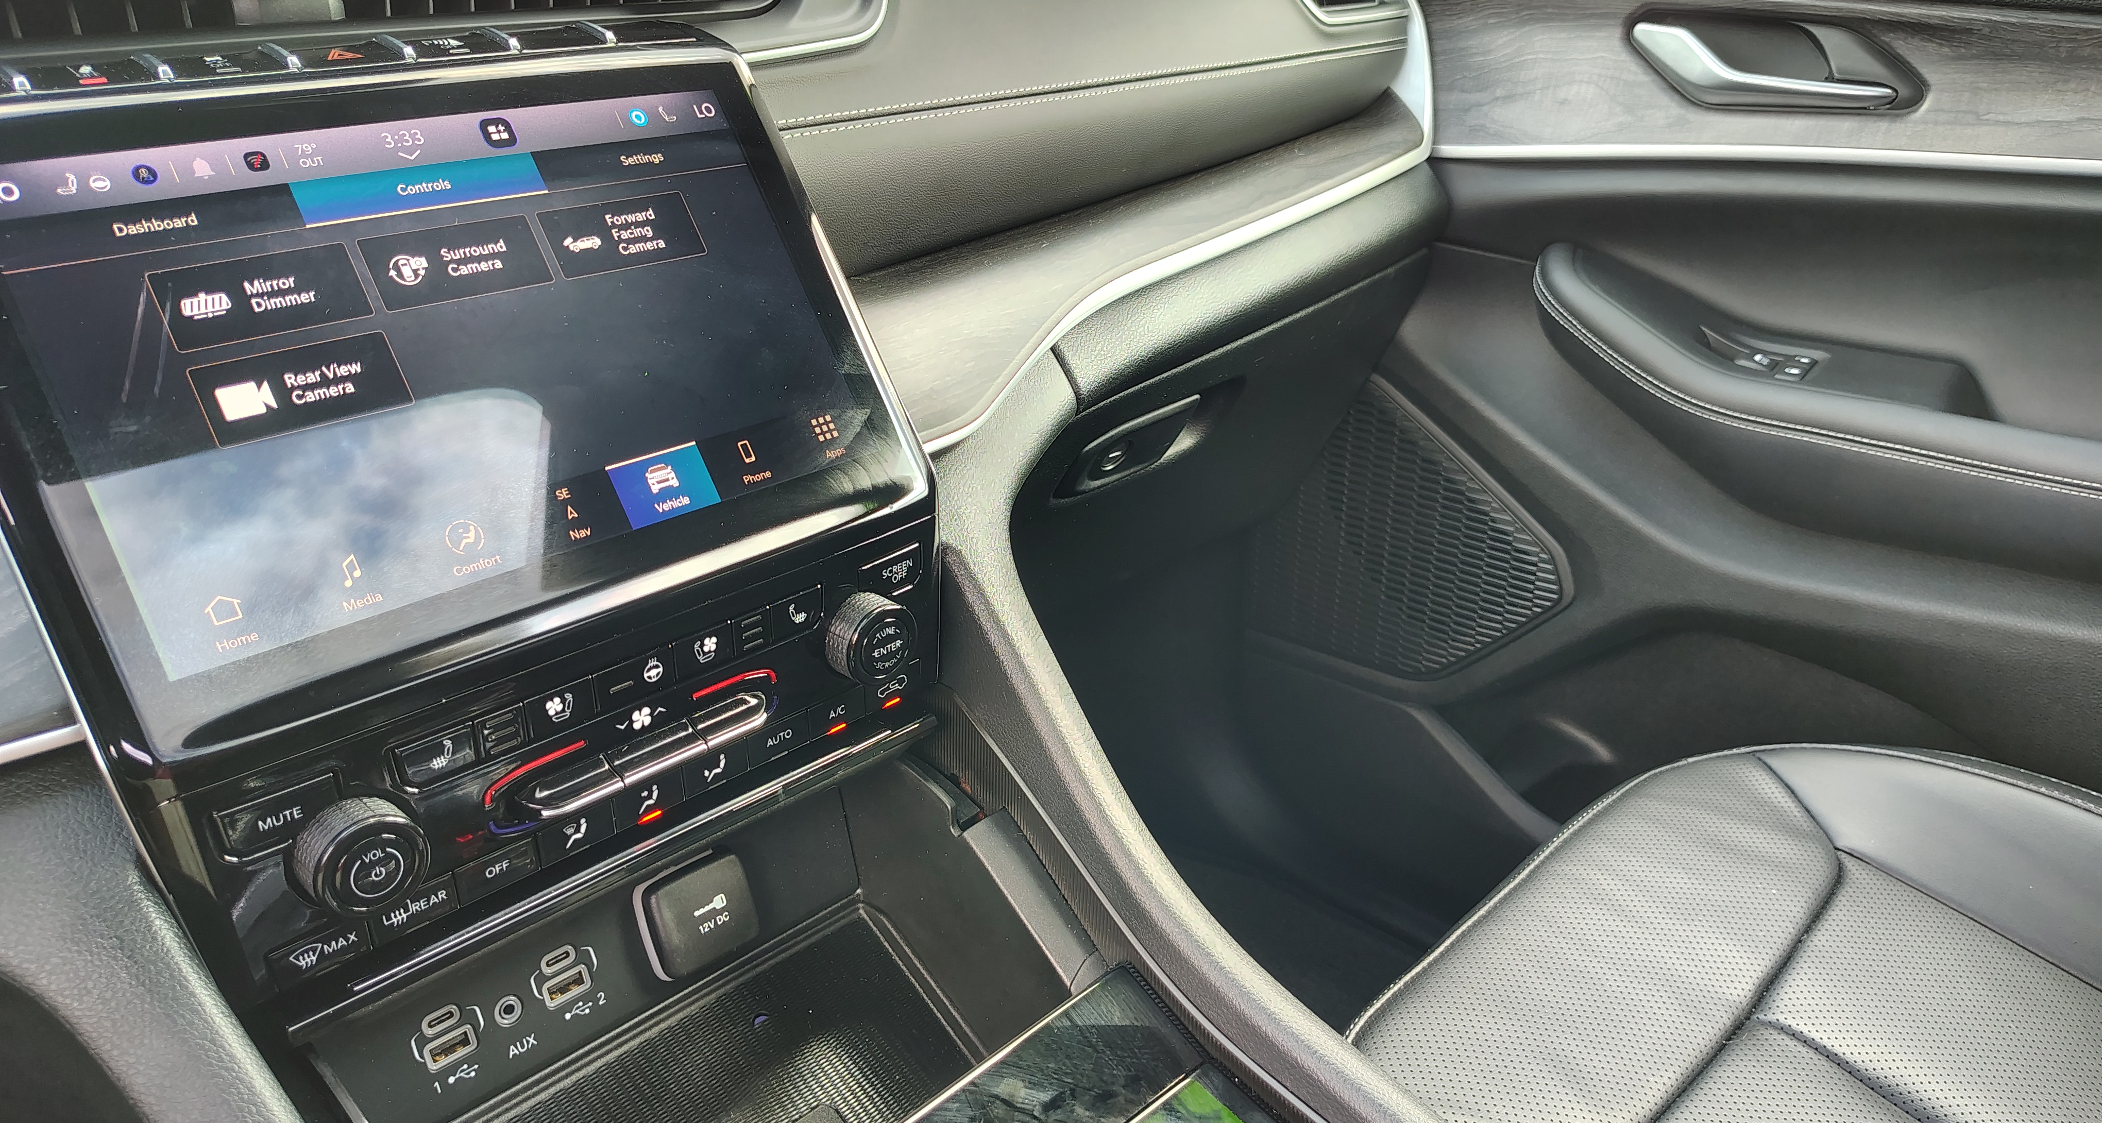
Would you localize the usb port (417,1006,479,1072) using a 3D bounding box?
[{"bbox_3d":[-0.196,0.155,0.475,0.016,0.019,0.008,-23,15,-40],"label":"usb port"}]

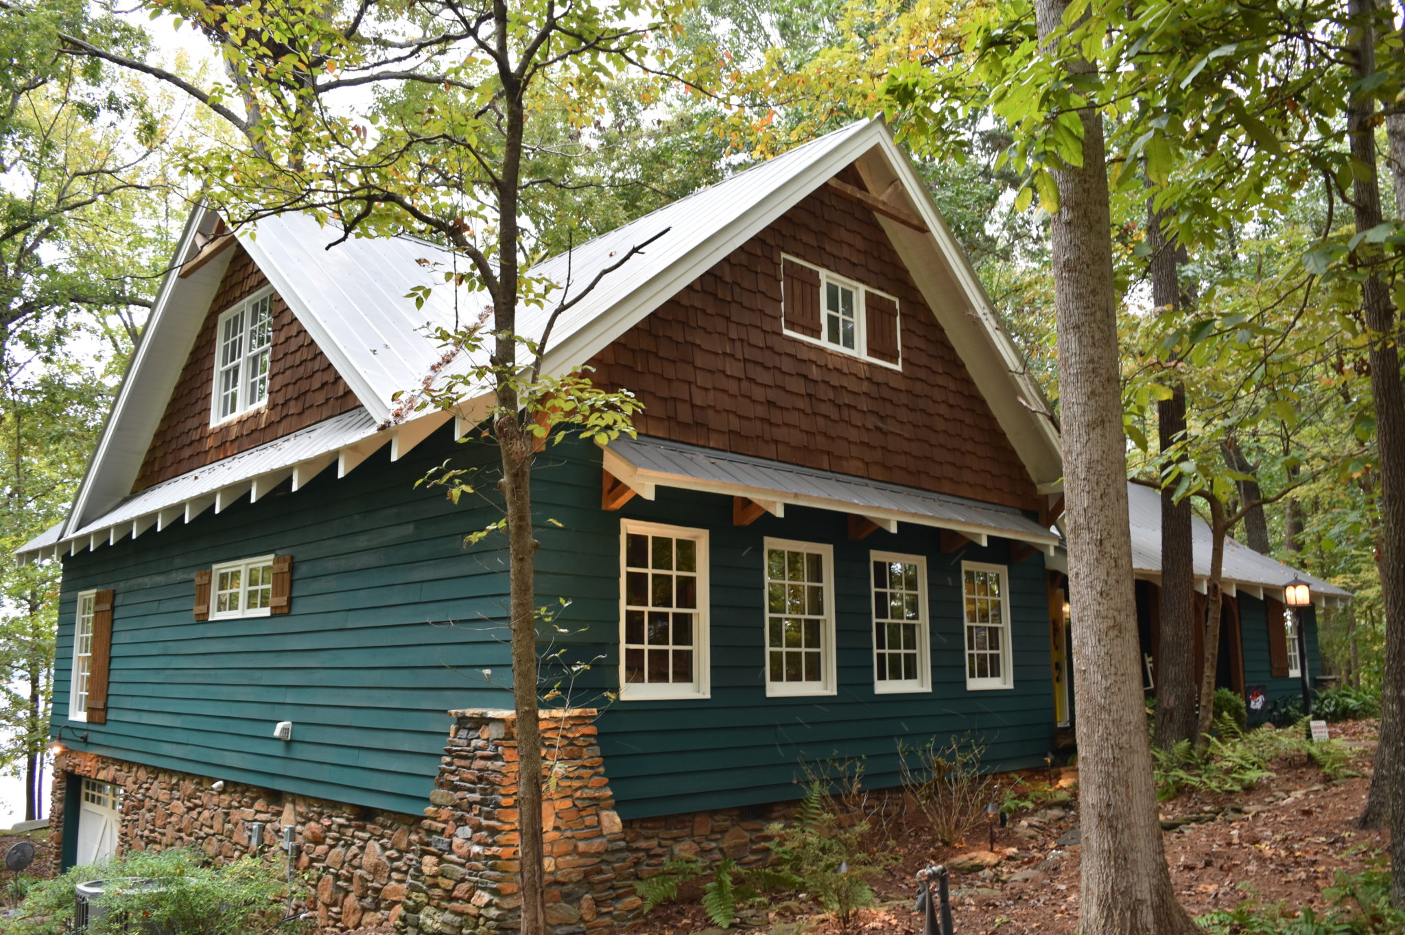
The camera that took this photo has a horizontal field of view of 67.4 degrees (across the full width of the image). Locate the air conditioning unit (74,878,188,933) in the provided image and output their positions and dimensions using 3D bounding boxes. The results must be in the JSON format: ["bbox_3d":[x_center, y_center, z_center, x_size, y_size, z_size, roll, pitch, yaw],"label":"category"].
[{"bbox_3d":[-5.294,4.334,9.824,0.860,0.820,0.860,10,-15,-44],"label":"air conditioning unit"}]

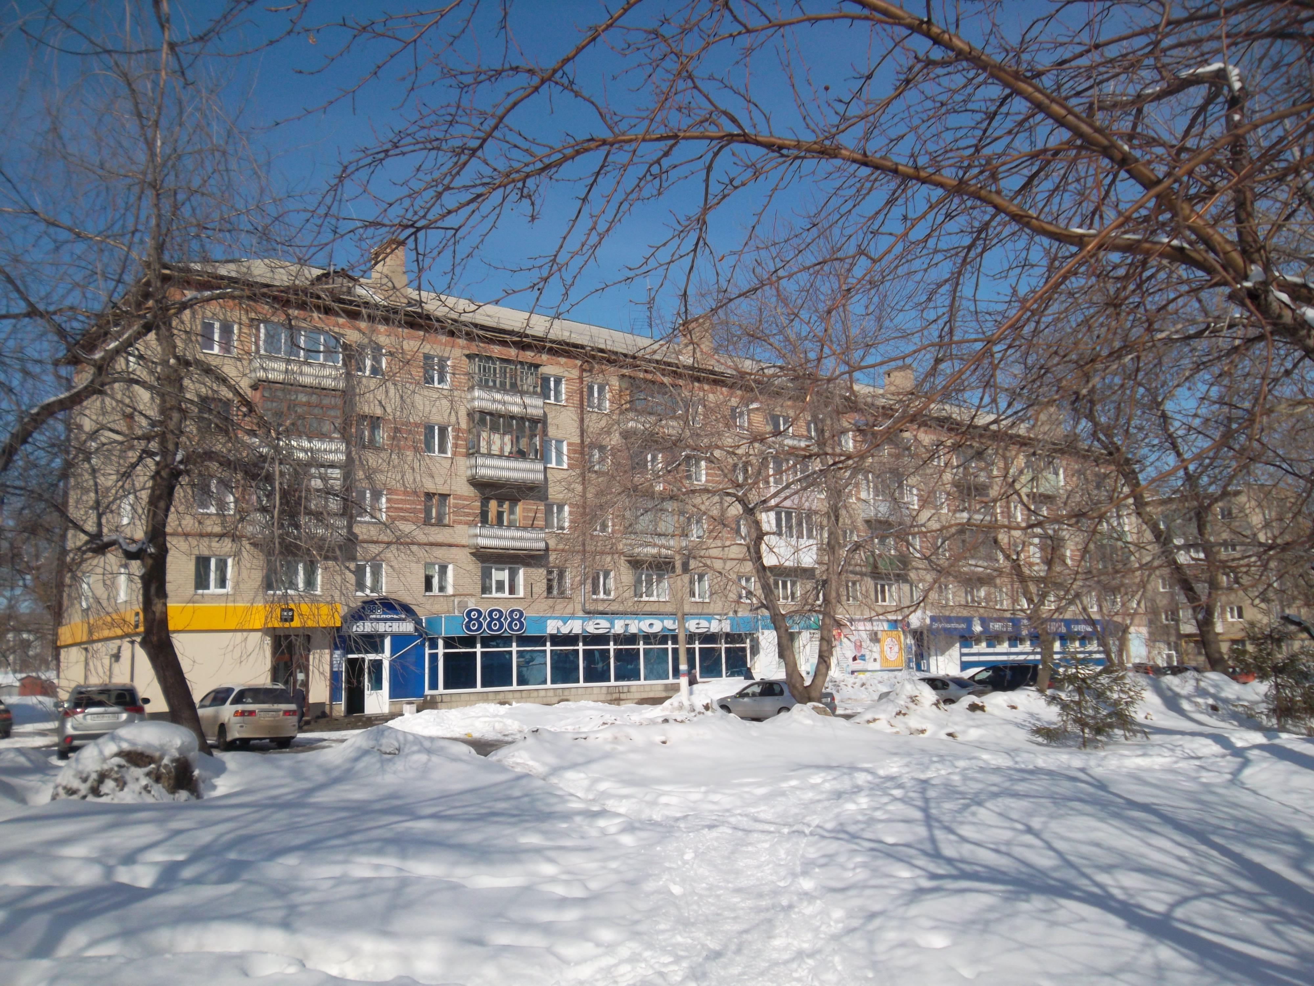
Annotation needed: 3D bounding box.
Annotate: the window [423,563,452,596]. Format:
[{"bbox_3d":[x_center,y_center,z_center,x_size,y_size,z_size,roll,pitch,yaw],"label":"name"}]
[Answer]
[{"bbox_3d":[-8.550,3.380,39.976,1.178,1.231,0.150,6,-12,-37],"label":"window"}]

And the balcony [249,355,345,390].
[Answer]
[{"bbox_3d":[-12.970,-4.220,37.120,3.190,0.960,0.820,6,-12,-38],"label":"balcony"}]

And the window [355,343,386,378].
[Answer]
[{"bbox_3d":[-11.103,-5.026,39.653,1.177,1.161,0.150,6,-12,-37],"label":"window"}]

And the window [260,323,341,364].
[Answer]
[{"bbox_3d":[-12.833,-5.314,36.995,2.980,1.170,0.140,6,-12,-38],"label":"window"}]

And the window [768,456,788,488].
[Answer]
[{"bbox_3d":[5.909,-1.047,49.824,1.380,1.530,0.120,5,-13,-37],"label":"window"}]

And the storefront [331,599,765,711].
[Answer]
[{"bbox_3d":[-3.295,6.619,42.321,20.500,4.000,1.600,6,-12,-38],"label":"storefront"}]

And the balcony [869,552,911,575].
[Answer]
[{"bbox_3d":[12.665,3.873,56.508,3.200,1.020,0.820,6,-12,-38],"label":"balcony"}]

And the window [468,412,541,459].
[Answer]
[{"bbox_3d":[-6.235,-2.209,42.263,2.990,1.670,0.850,6,-12,-37],"label":"window"}]

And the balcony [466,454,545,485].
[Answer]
[{"bbox_3d":[-6.024,-0.812,40.941,3.050,1.140,0.800,5,-13,-37],"label":"balcony"}]

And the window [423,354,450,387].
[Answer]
[{"bbox_3d":[-8.874,-4.857,41.223,1.180,1.320,0.160,6,-12,-38],"label":"window"}]

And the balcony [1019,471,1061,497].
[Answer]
[{"bbox_3d":[24.789,-0.428,66.399,3.100,1.300,0.900,6,-12,-37],"label":"balcony"}]

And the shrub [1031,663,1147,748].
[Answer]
[{"bbox_3d":[6.865,3.388,16.300,1.800,1.380,1.750,6,-12,-38],"label":"shrub"}]

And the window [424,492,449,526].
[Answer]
[{"bbox_3d":[-8.685,0.663,40.330,1.150,1.270,0.160,6,-12,-38],"label":"window"}]

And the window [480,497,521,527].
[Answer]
[{"bbox_3d":[-6.411,0.925,42.162,1.961,1.270,0.150,6,-12,-37],"label":"window"}]

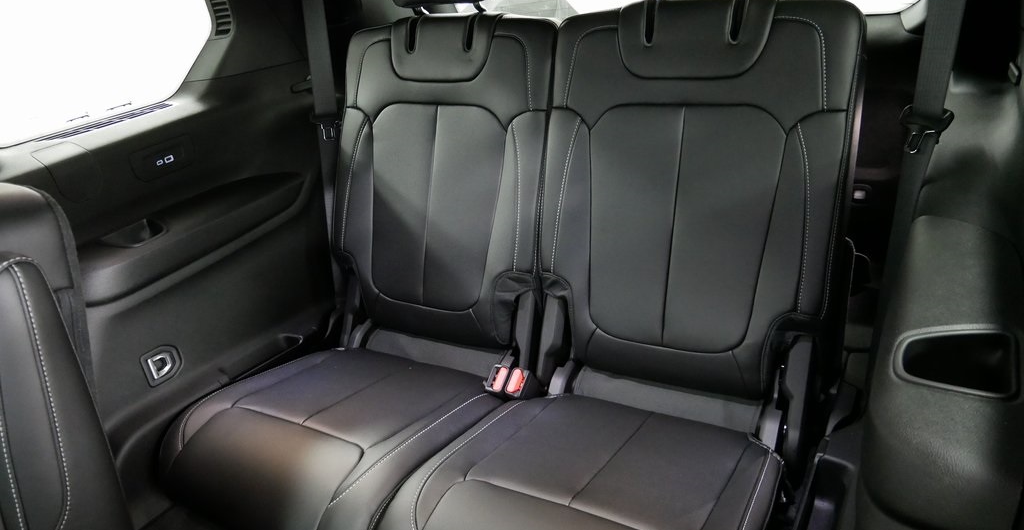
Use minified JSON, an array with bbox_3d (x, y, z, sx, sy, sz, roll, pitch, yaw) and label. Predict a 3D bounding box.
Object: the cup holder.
[{"bbox_3d":[0.392,0.112,0.637,0.090,0.065,0.088,8,25,30],"label":"cup holder"}]

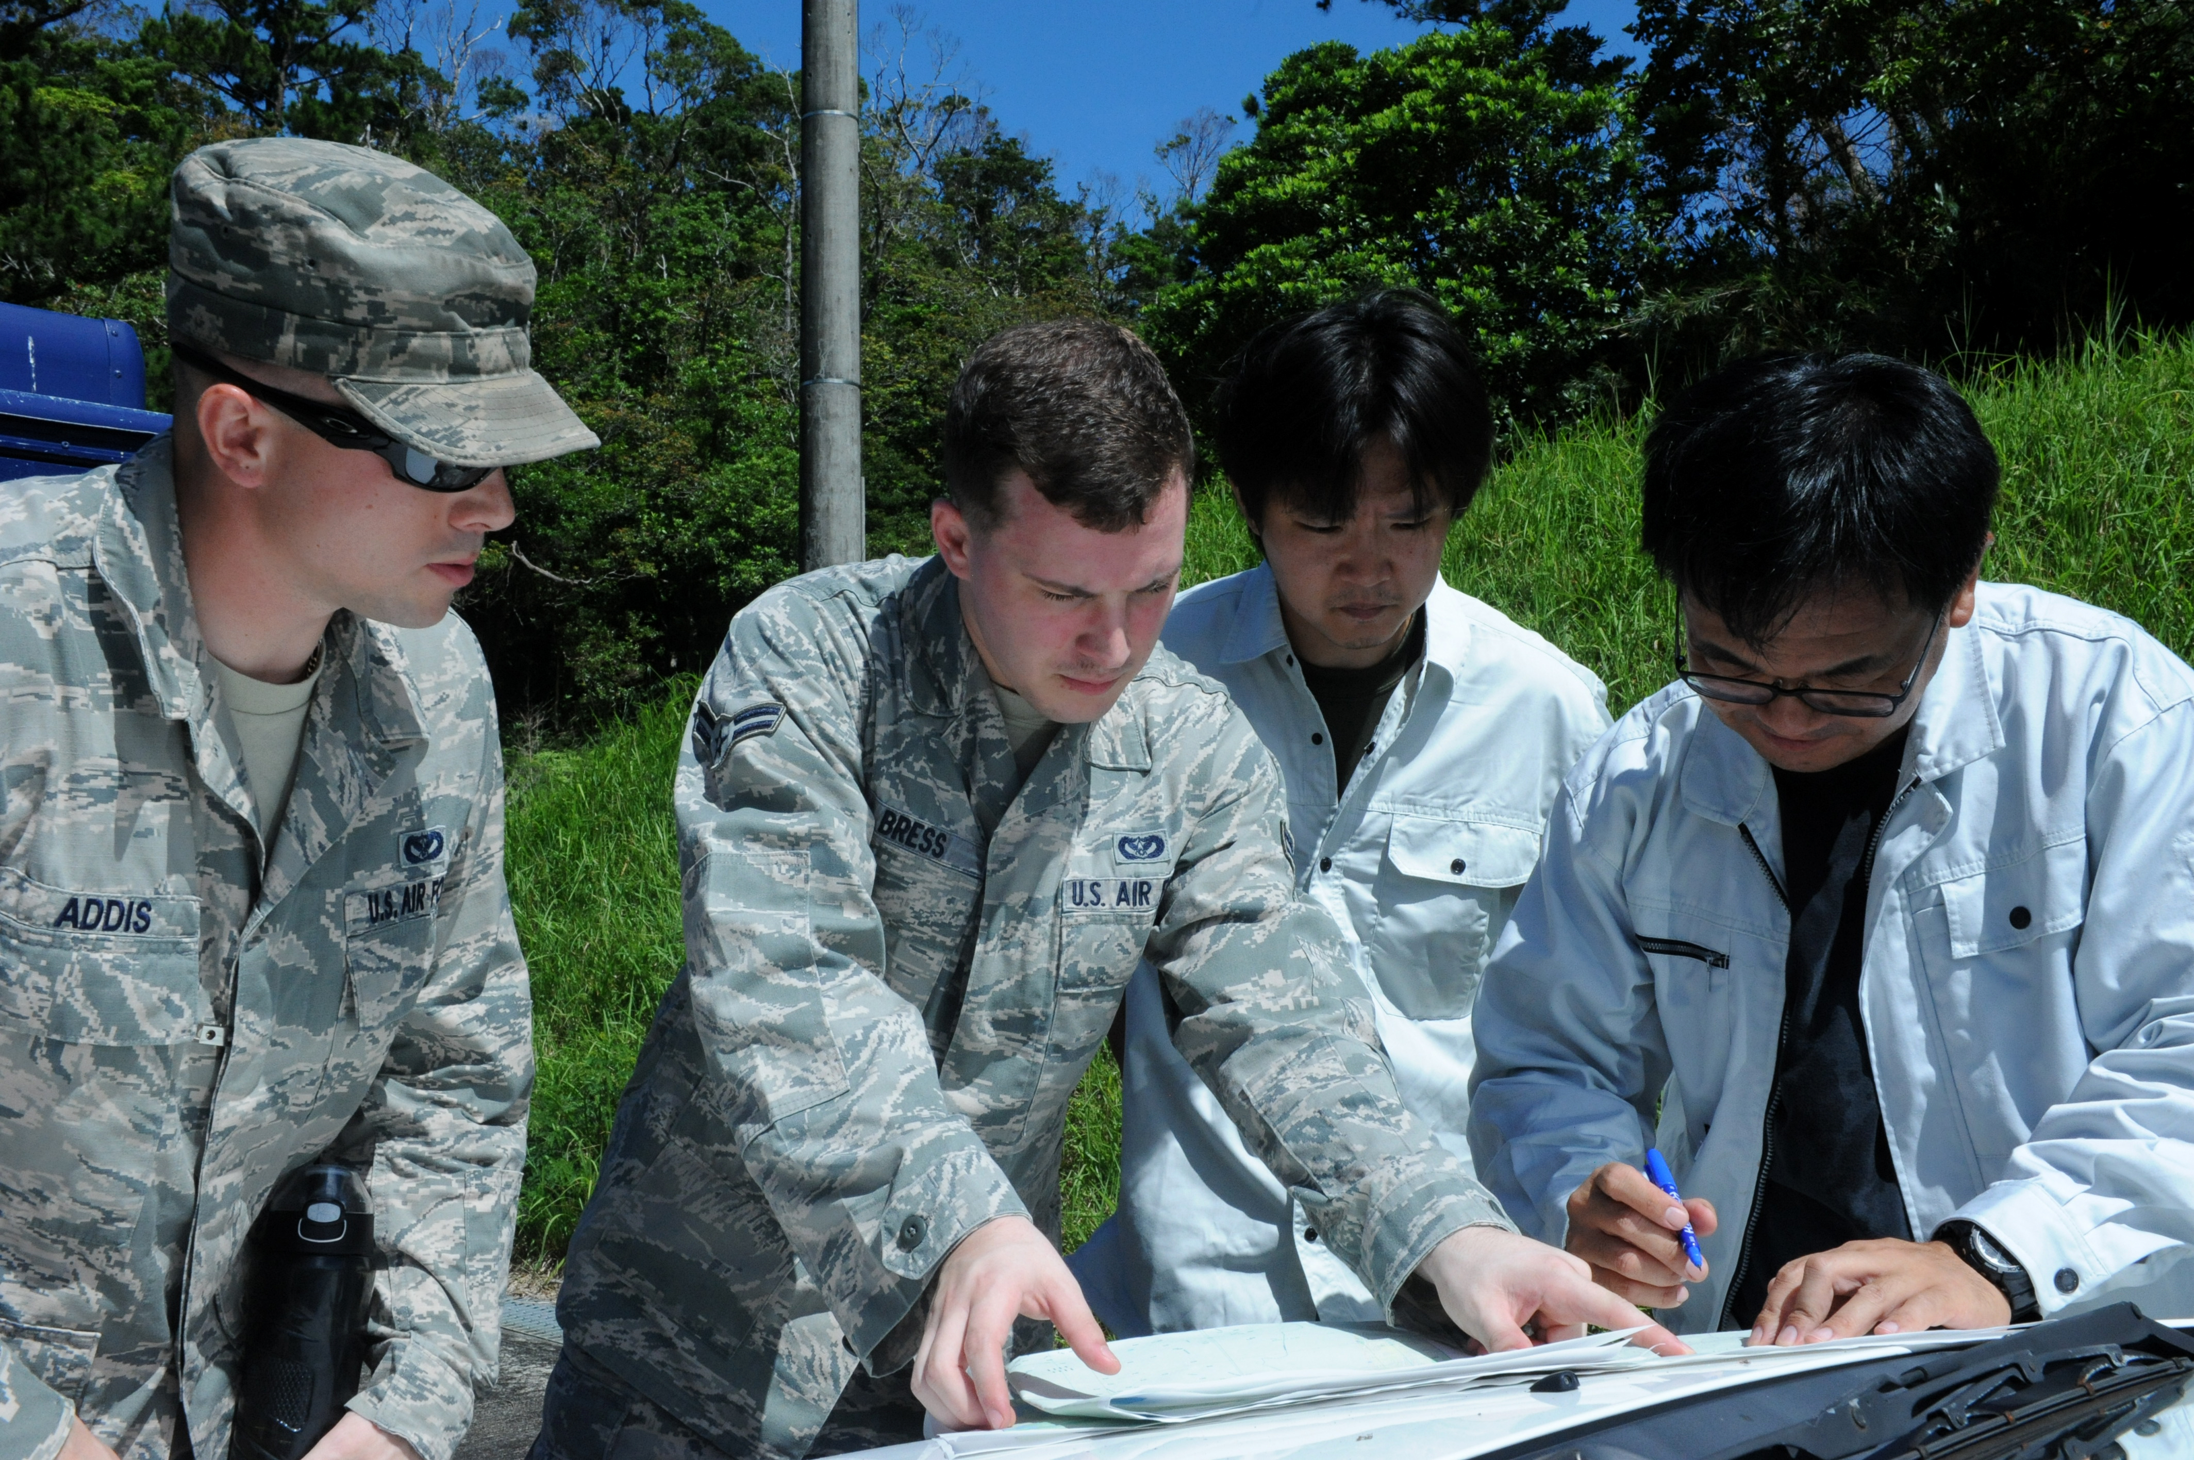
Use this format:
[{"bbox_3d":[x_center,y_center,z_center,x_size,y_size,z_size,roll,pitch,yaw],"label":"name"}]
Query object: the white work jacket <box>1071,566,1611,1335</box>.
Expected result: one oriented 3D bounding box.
[{"bbox_3d":[0.225,0.210,1.980,0.520,0.730,0.370,0,-1,5],"label":"white work jacket"}]

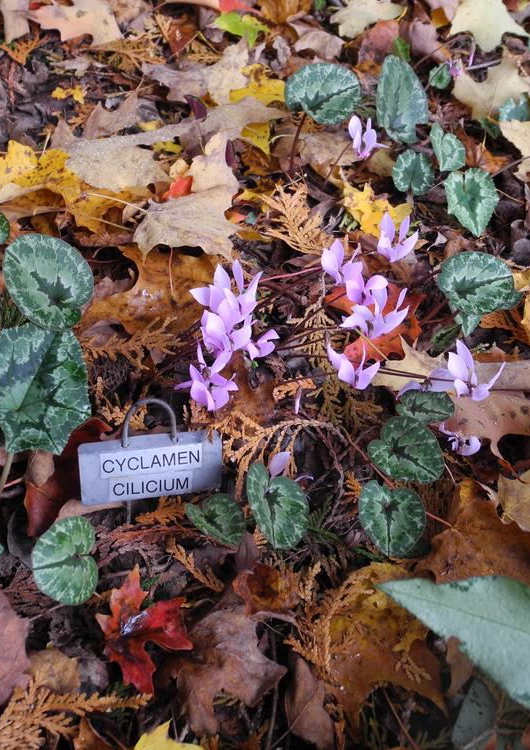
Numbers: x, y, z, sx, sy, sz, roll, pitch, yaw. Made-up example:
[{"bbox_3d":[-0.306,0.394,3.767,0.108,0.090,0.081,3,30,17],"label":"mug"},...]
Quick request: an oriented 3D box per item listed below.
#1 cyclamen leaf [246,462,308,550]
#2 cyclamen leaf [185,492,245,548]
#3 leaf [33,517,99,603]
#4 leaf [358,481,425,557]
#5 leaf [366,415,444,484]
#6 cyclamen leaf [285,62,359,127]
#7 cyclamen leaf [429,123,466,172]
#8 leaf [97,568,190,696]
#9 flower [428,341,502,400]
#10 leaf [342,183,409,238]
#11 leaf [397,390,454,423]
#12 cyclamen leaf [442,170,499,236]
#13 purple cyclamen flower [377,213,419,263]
[{"bbox_3d":[0.008,0.076,0.472,0.033,0.013,0.051,-5,71,-1],"label":"cyclamen leaf"},{"bbox_3d":[-0.022,0.074,0.427,0.022,0.012,0.038,-33,52,-26],"label":"cyclamen leaf"},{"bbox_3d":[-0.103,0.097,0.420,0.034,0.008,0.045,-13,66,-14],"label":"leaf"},{"bbox_3d":[0.066,0.074,0.420,0.035,0.014,0.040,0,66,0],"label":"leaf"},{"bbox_3d":[0.089,0.047,0.498,0.048,0.012,0.041,33,76,16],"label":"leaf"},{"bbox_3d":[0.050,-0.239,0.690,0.062,0.013,0.057,-22,82,-1],"label":"cyclamen leaf"},{"bbox_3d":[0.150,-0.188,0.665,0.025,0.011,0.041,-6,90,9],"label":"cyclamen leaf"},{"bbox_3d":[-0.067,0.140,0.444,0.051,0.021,0.070,-7,61,-7],"label":"leaf"},{"bbox_3d":[0.115,-0.002,0.458,0.038,0.030,0.030,0,54,0],"label":"flower"},{"bbox_3d":[0.087,-0.128,0.613,0.044,0.016,0.057,-18,61,-9],"label":"leaf"},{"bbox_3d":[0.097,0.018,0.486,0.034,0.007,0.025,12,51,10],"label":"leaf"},{"bbox_3d":[0.160,-0.132,0.621,0.038,0.009,0.054,-14,86,10],"label":"cyclamen leaf"},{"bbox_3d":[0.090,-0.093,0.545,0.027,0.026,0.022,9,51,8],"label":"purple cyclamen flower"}]

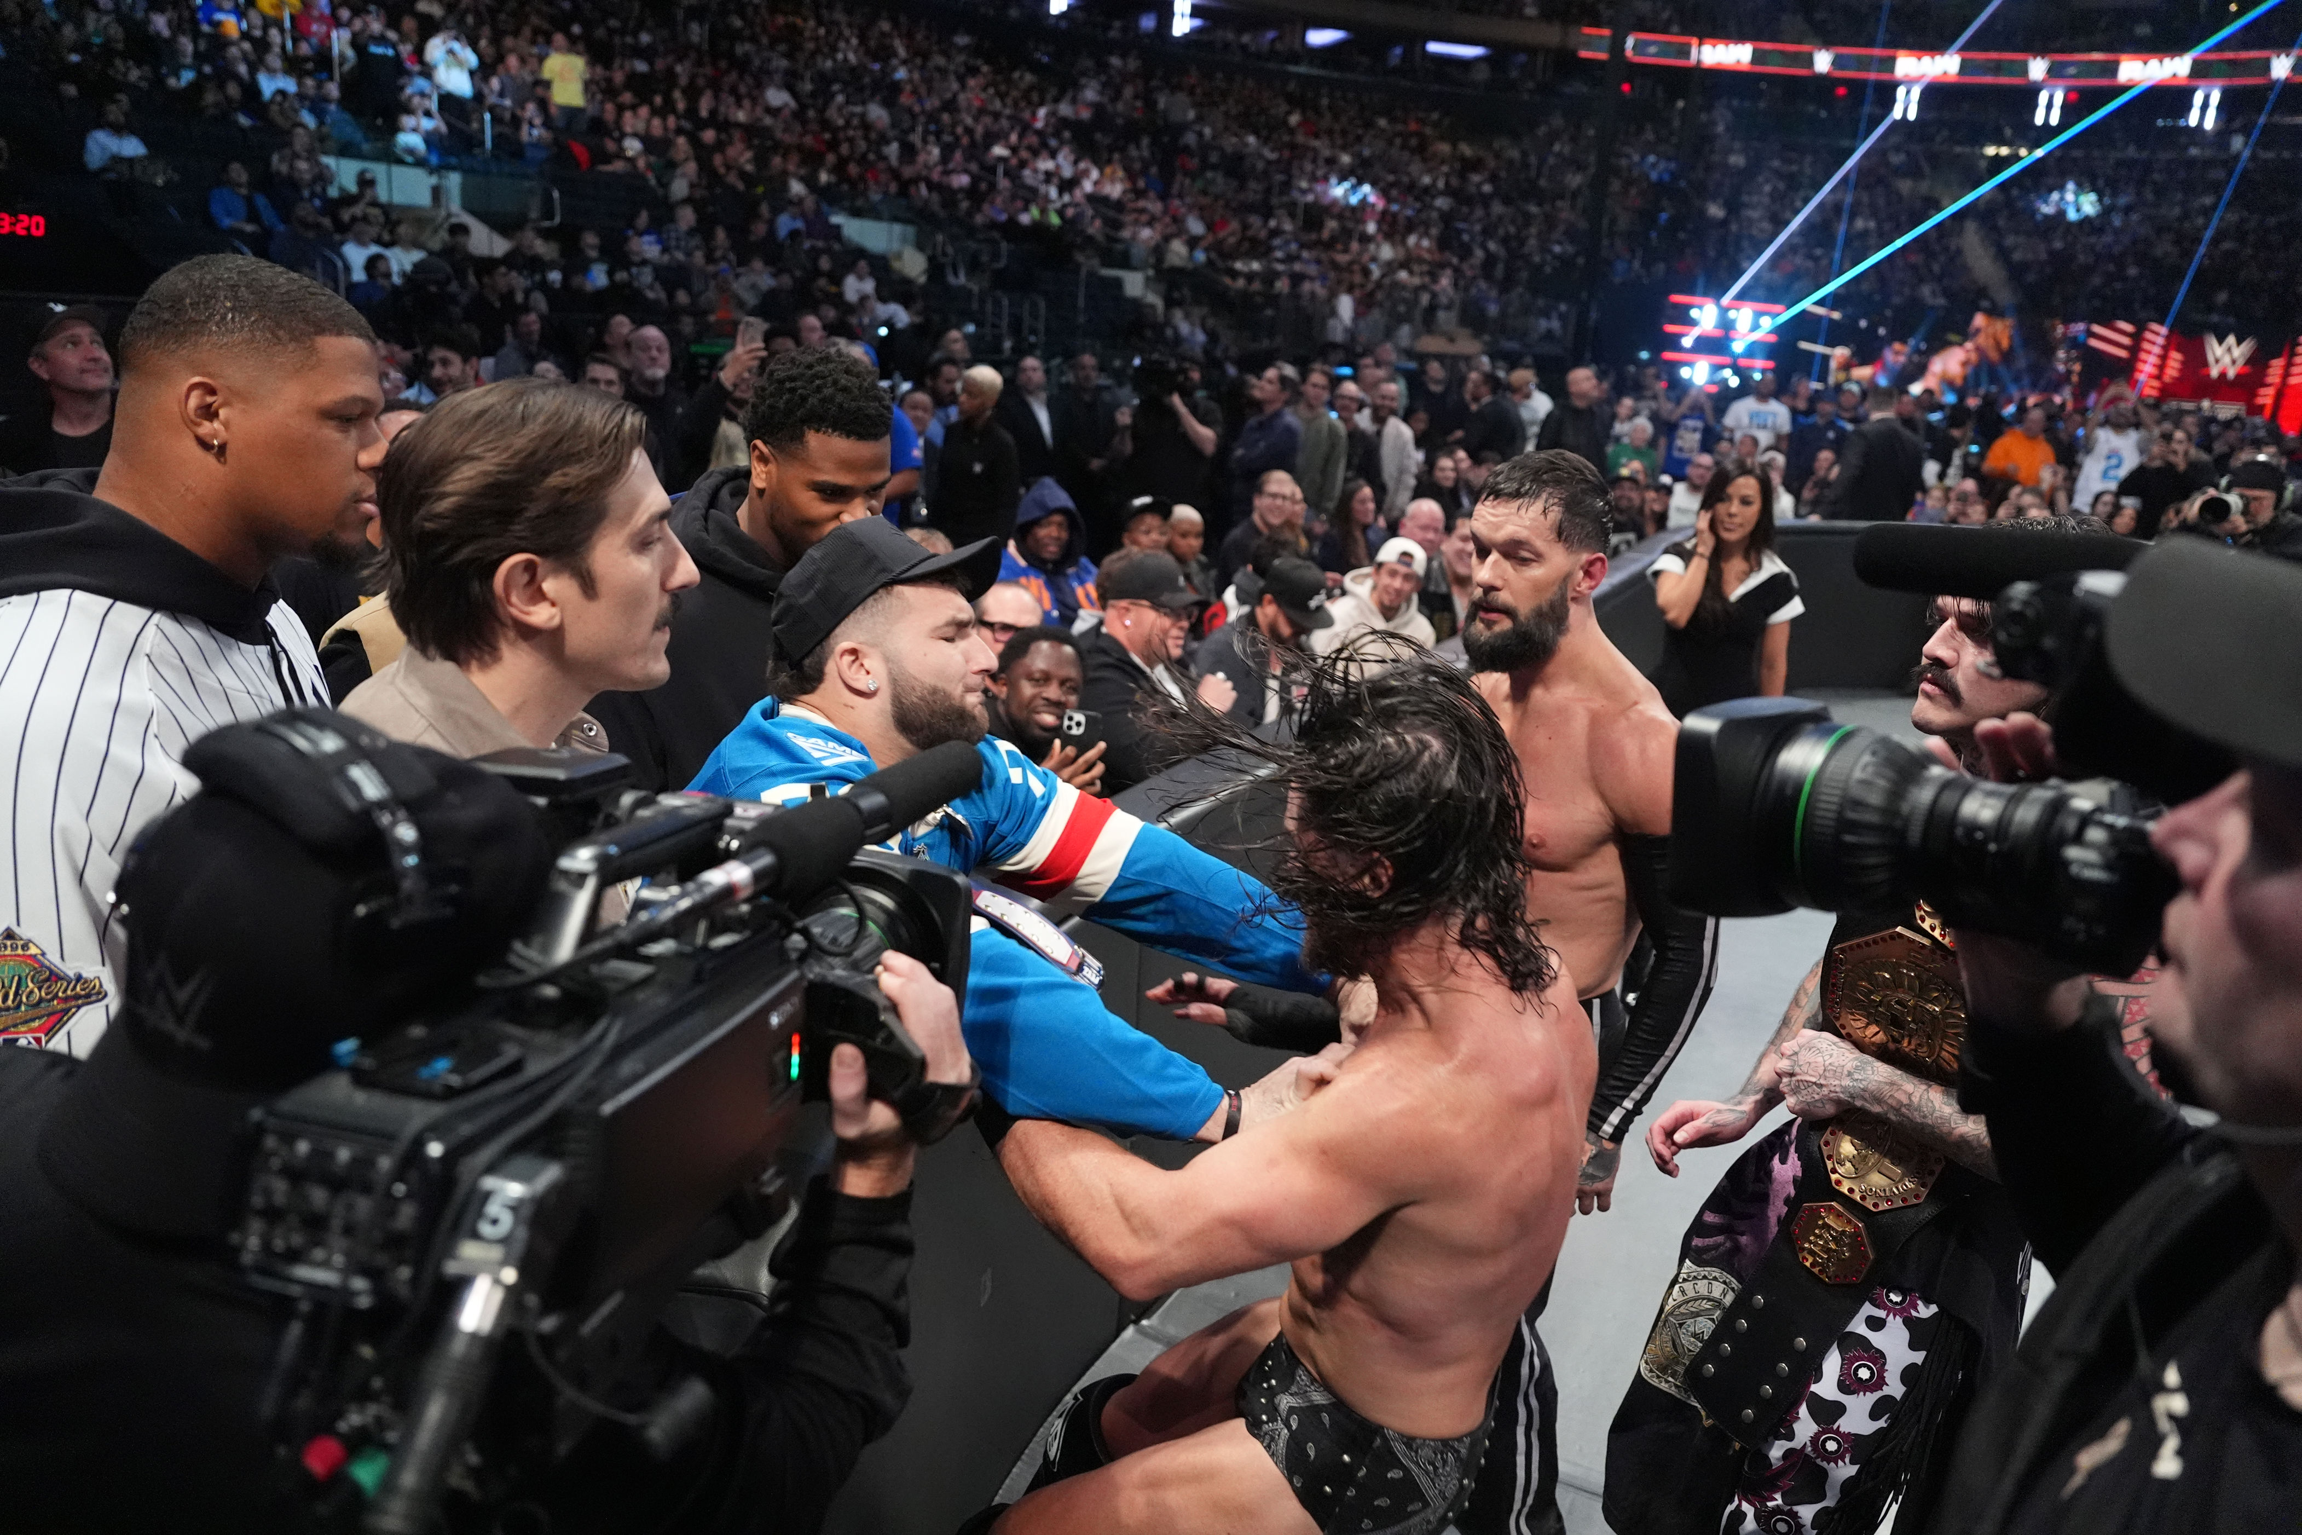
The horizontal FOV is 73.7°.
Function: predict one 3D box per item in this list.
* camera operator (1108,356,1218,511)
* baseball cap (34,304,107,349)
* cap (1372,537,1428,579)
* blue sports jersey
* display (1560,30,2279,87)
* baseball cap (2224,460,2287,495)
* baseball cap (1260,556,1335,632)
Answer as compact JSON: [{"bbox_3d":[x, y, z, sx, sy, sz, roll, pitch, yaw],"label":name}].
[{"bbox_3d":[0.084,-1.186,7.918,0.620,1.800,0.550,10,16,27],"label":"camera operator"},{"bbox_3d":[-3.096,-1.259,4.400,0.260,0.130,0.180,-10,6,30],"label":"baseball cap"},{"bbox_3d":[0.779,-0.647,4.800,0.175,0.140,0.260,1,2,-5],"label":"cap"},{"bbox_3d":[-0.208,0.253,1.700,0.740,0.620,0.560,11,16,31],"label":"blue sports jersey"},{"bbox_3d":[22.500,-20.300,44.300,19.600,0.850,1.800,3,14,1],"label":"display"},{"bbox_3d":[3.895,-1.019,5.400,0.260,0.140,0.180,1,12,-41],"label":"baseball cap"},{"bbox_3d":[0.406,-0.484,4.300,0.260,0.150,0.180,38,27,19],"label":"baseball cap"}]

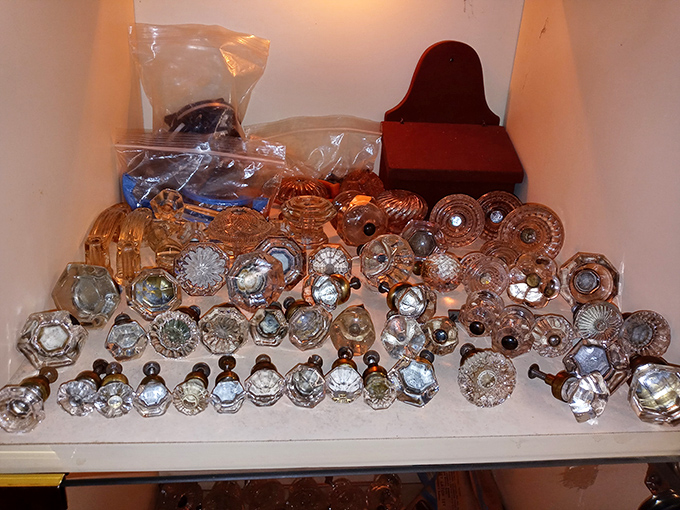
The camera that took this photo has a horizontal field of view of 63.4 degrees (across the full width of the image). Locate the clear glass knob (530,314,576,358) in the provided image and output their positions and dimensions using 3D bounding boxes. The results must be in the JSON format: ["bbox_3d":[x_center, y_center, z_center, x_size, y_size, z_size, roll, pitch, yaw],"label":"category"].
[{"bbox_3d":[0.169,0.060,0.451,0.033,0.033,0.061,5,10,6],"label":"clear glass knob"}]

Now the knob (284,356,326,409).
[{"bbox_3d":[-0.020,0.083,0.375,0.027,0.027,0.052,4,11,5],"label":"knob"}]

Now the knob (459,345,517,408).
[{"bbox_3d":[0.098,0.079,0.390,0.038,0.038,0.071,3,8,1],"label":"knob"}]

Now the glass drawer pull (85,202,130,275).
[{"bbox_3d":[-0.231,-0.017,0.550,0.022,0.046,0.096,1,24,-6],"label":"glass drawer pull"}]

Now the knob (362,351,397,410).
[{"bbox_3d":[0.025,0.084,0.380,0.021,0.021,0.058,1,15,-3],"label":"knob"}]

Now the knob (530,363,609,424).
[{"bbox_3d":[0.163,0.095,0.403,0.036,0.036,0.060,-9,14,-29],"label":"knob"}]

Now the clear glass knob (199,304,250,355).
[{"bbox_3d":[-0.087,0.056,0.423,0.039,0.039,0.031,4,1,1],"label":"clear glass knob"}]

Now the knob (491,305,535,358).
[{"bbox_3d":[0.141,0.060,0.441,0.031,0.031,0.052,11,19,21],"label":"knob"}]

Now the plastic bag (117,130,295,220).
[{"bbox_3d":[-0.155,-0.085,0.640,0.182,0.106,0.077,-3,24,-15],"label":"plastic bag"}]

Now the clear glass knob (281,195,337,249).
[{"bbox_3d":[-0.036,-0.040,0.632,0.064,0.047,0.064,1,24,-6],"label":"clear glass knob"}]

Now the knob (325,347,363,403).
[{"bbox_3d":[0.004,0.081,0.385,0.025,0.025,0.059,3,13,1],"label":"knob"}]

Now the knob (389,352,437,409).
[{"bbox_3d":[0.051,0.084,0.383,0.033,0.033,0.041,6,16,5],"label":"knob"}]

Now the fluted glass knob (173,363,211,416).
[{"bbox_3d":[-0.101,0.092,0.384,0.025,0.025,0.048,0,12,-7],"label":"fluted glass knob"}]

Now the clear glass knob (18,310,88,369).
[{"bbox_3d":[-0.208,0.056,0.409,0.046,0.040,0.061,-4,5,-16],"label":"clear glass knob"}]

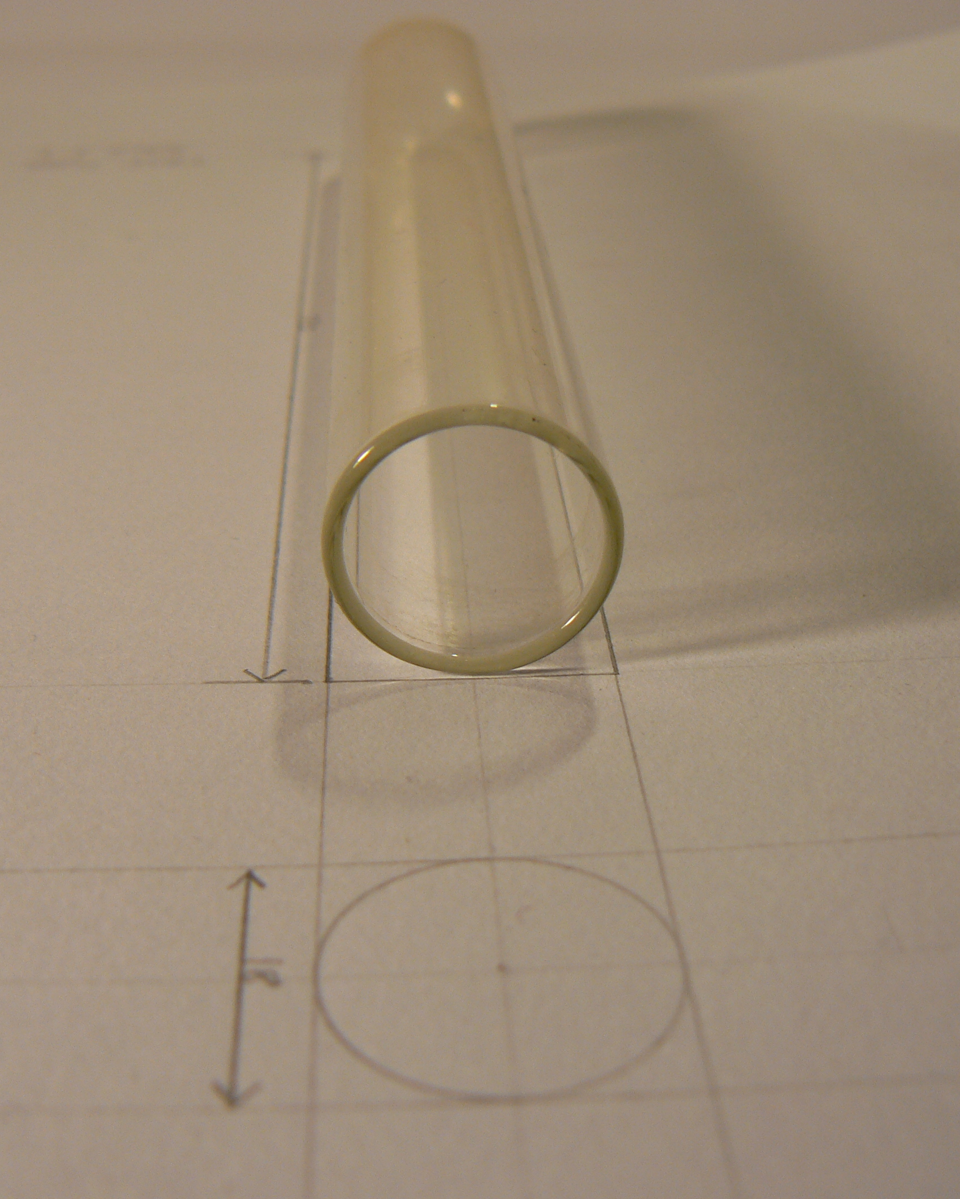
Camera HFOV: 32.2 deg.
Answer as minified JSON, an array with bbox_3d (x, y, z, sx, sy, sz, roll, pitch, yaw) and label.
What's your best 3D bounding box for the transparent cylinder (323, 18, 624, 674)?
[{"bbox_3d":[-0.004,-0.032,0.151,0.018,0.018,0.119,-1,29,-3],"label":"transparent cylinder"}]

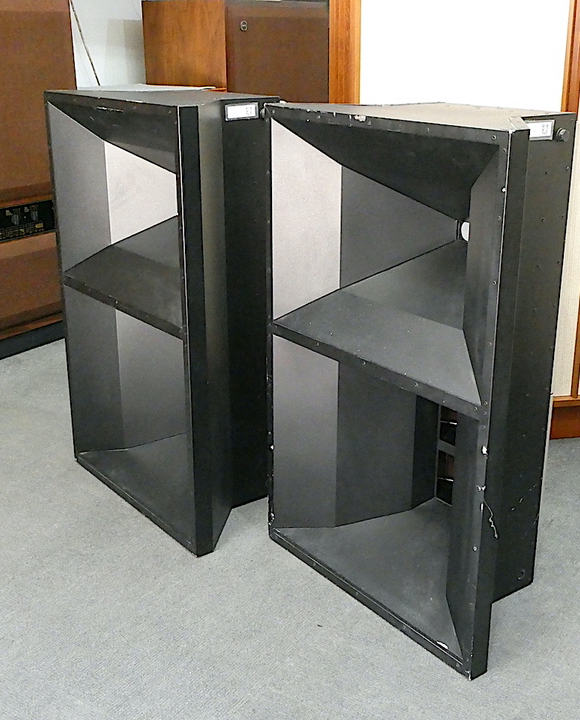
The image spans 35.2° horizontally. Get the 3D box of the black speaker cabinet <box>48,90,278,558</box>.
[{"bbox_3d":[-0.236,-0.122,2.027,0.317,0.890,0.574,-14,24,-34],"label":"black speaker cabinet"}]

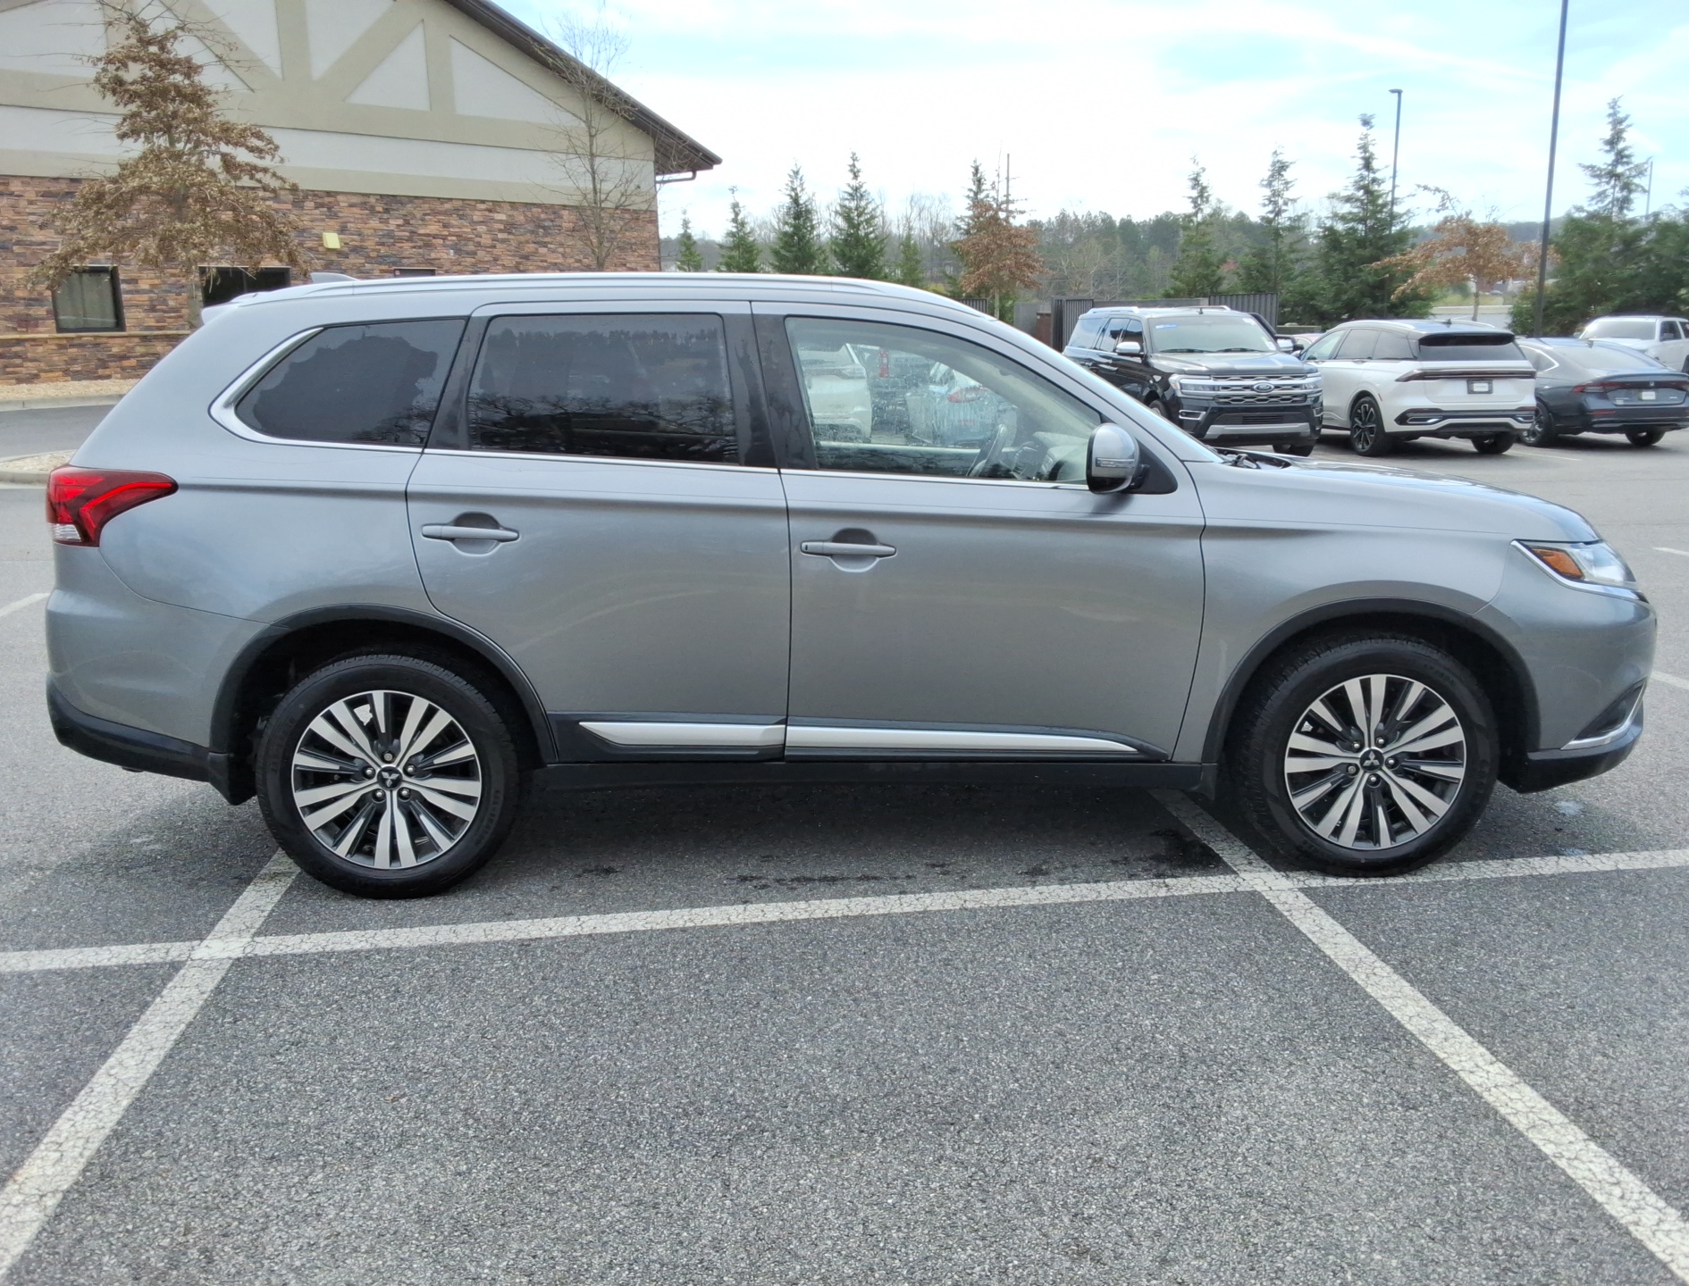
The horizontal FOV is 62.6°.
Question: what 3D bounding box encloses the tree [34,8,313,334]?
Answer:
[{"bbox_3d":[-8.611,-5.391,18.453,3.700,6.010,3.700,-6,13,-23],"label":"tree"}]

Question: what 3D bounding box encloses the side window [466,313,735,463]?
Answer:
[{"bbox_3d":[-0.627,-0.661,3.617,0.700,0.400,0.060,-1,-4,-1],"label":"side window"}]

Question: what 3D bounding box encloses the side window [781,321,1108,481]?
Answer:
[{"bbox_3d":[0.279,-0.640,3.663,0.850,0.460,0.070,-1,-8,0],"label":"side window"}]

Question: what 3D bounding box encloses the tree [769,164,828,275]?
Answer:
[{"bbox_3d":[-1.345,-11.316,42.568,2.500,6.450,2.500,-1,12,-1],"label":"tree"}]

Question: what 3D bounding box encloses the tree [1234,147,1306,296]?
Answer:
[{"bbox_3d":[11.551,-10.379,38.011,2.500,6.060,2.500,3,12,16],"label":"tree"}]

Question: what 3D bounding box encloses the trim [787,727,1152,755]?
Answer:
[{"bbox_3d":[0.323,0.259,3.736,0.956,0.075,0.030,-1,12,-1],"label":"trim"}]

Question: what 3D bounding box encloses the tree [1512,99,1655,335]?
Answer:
[{"bbox_3d":[16.992,-9.163,31.645,3.600,6.100,3.600,5,13,27],"label":"tree"}]

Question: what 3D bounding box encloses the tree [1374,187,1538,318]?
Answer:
[{"bbox_3d":[14.137,-8.060,32.081,3.800,4.766,3.800,-1,12,0],"label":"tree"}]

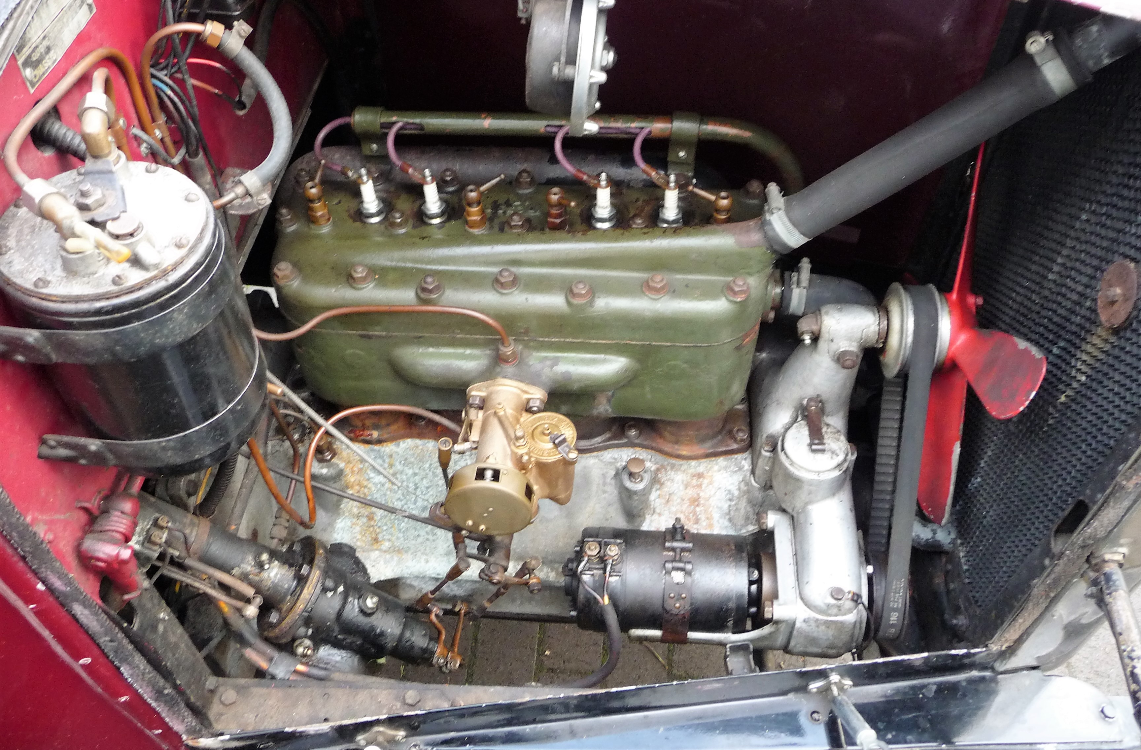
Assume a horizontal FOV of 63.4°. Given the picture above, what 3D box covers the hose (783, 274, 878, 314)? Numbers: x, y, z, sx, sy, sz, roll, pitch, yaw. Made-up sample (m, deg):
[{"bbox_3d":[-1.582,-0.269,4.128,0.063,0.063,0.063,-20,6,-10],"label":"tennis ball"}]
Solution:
[{"bbox_3d":[0.274,-0.082,0.976,0.105,0.075,0.048,3,50,6],"label":"hose"}]

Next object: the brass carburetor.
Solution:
[{"bbox_3d":[-0.053,0.077,0.885,0.122,0.105,0.143,3,50,6],"label":"brass carburetor"}]

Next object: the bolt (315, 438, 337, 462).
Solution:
[{"bbox_3d":[-0.260,0.081,0.983,0.022,0.018,0.021,3,50,6],"label":"bolt"}]

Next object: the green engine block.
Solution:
[{"bbox_3d":[-0.048,-0.104,1.005,0.515,0.170,0.230,3,50,6],"label":"green engine block"}]

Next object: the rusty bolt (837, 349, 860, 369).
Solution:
[{"bbox_3d":[0.285,-0.017,0.951,0.025,0.022,0.015,3,50,6],"label":"rusty bolt"}]

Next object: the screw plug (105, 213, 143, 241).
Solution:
[{"bbox_3d":[-0.275,-0.091,0.568,0.022,0.009,0.022,6,50,2],"label":"screw plug"}]

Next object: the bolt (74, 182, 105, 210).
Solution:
[{"bbox_3d":[-0.306,-0.113,0.588,0.018,0.016,0.017,6,50,2],"label":"bolt"}]

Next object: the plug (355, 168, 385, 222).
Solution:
[{"bbox_3d":[-0.206,-0.184,0.947,0.026,0.066,0.026,2,50,7],"label":"plug"}]

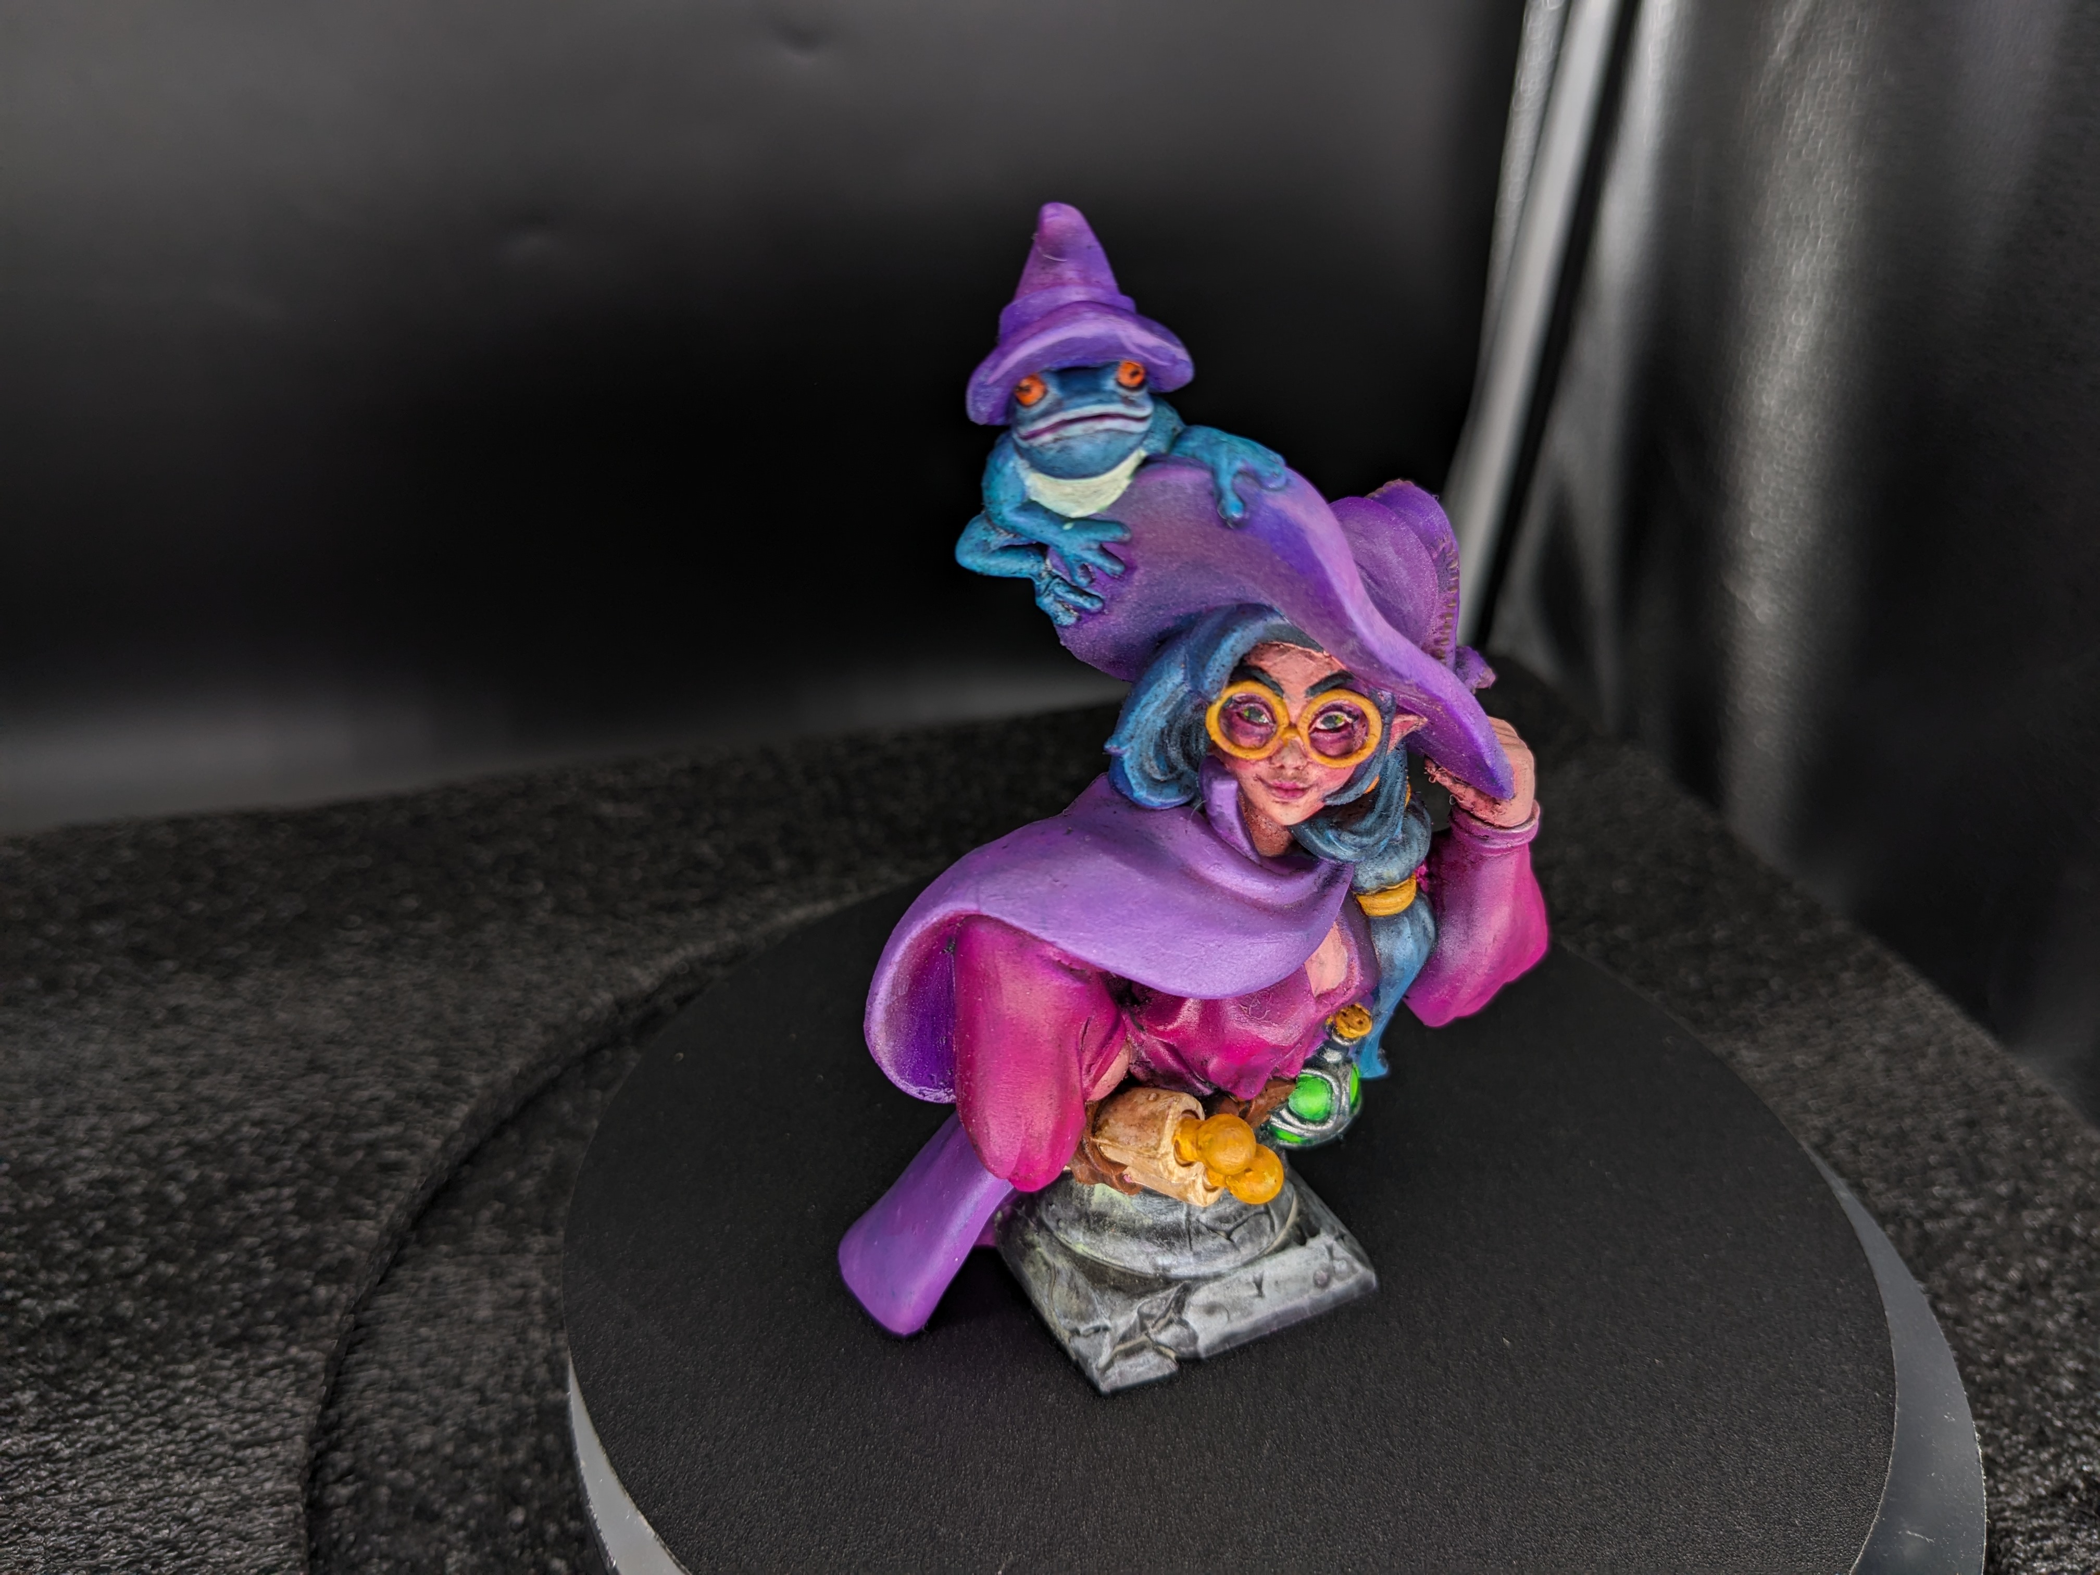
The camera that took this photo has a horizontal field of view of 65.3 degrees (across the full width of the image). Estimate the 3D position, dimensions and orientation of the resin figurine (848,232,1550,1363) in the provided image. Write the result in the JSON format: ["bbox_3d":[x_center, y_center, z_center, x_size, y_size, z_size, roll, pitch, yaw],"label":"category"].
[{"bbox_3d":[0.017,0.001,0.166,0.078,0.114,0.050,-12,32,-23],"label":"resin figurine"}]

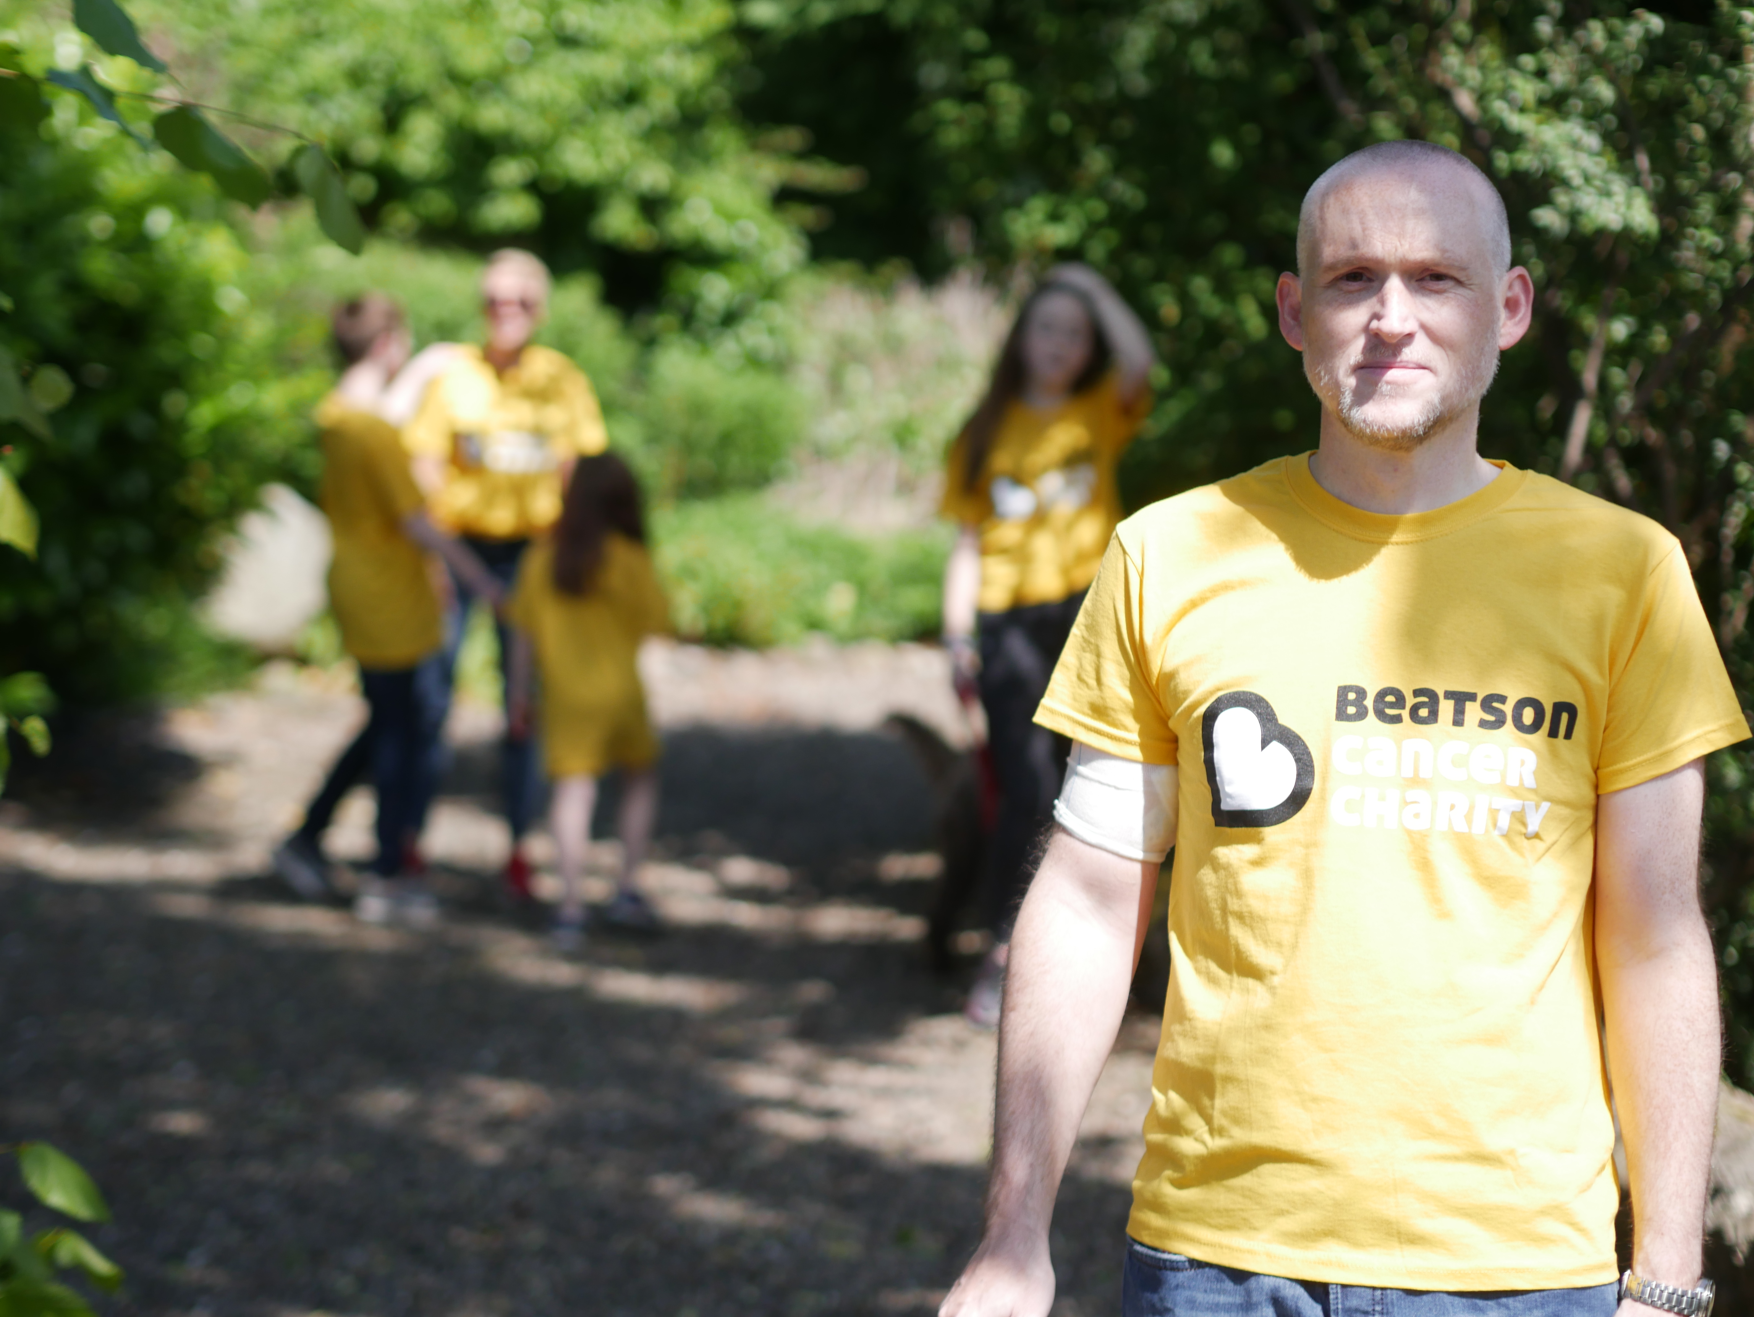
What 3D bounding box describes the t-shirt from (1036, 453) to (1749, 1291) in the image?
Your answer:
[{"bbox_3d":[0.392,0.155,3.490,0.538,0.622,0.270,2,5,12],"label":"t-shirt"}]

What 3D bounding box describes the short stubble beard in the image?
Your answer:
[{"bbox_3d":[0.397,-0.200,3.430,0.146,0.092,0.105,1,5,11],"label":"short stubble beard"}]

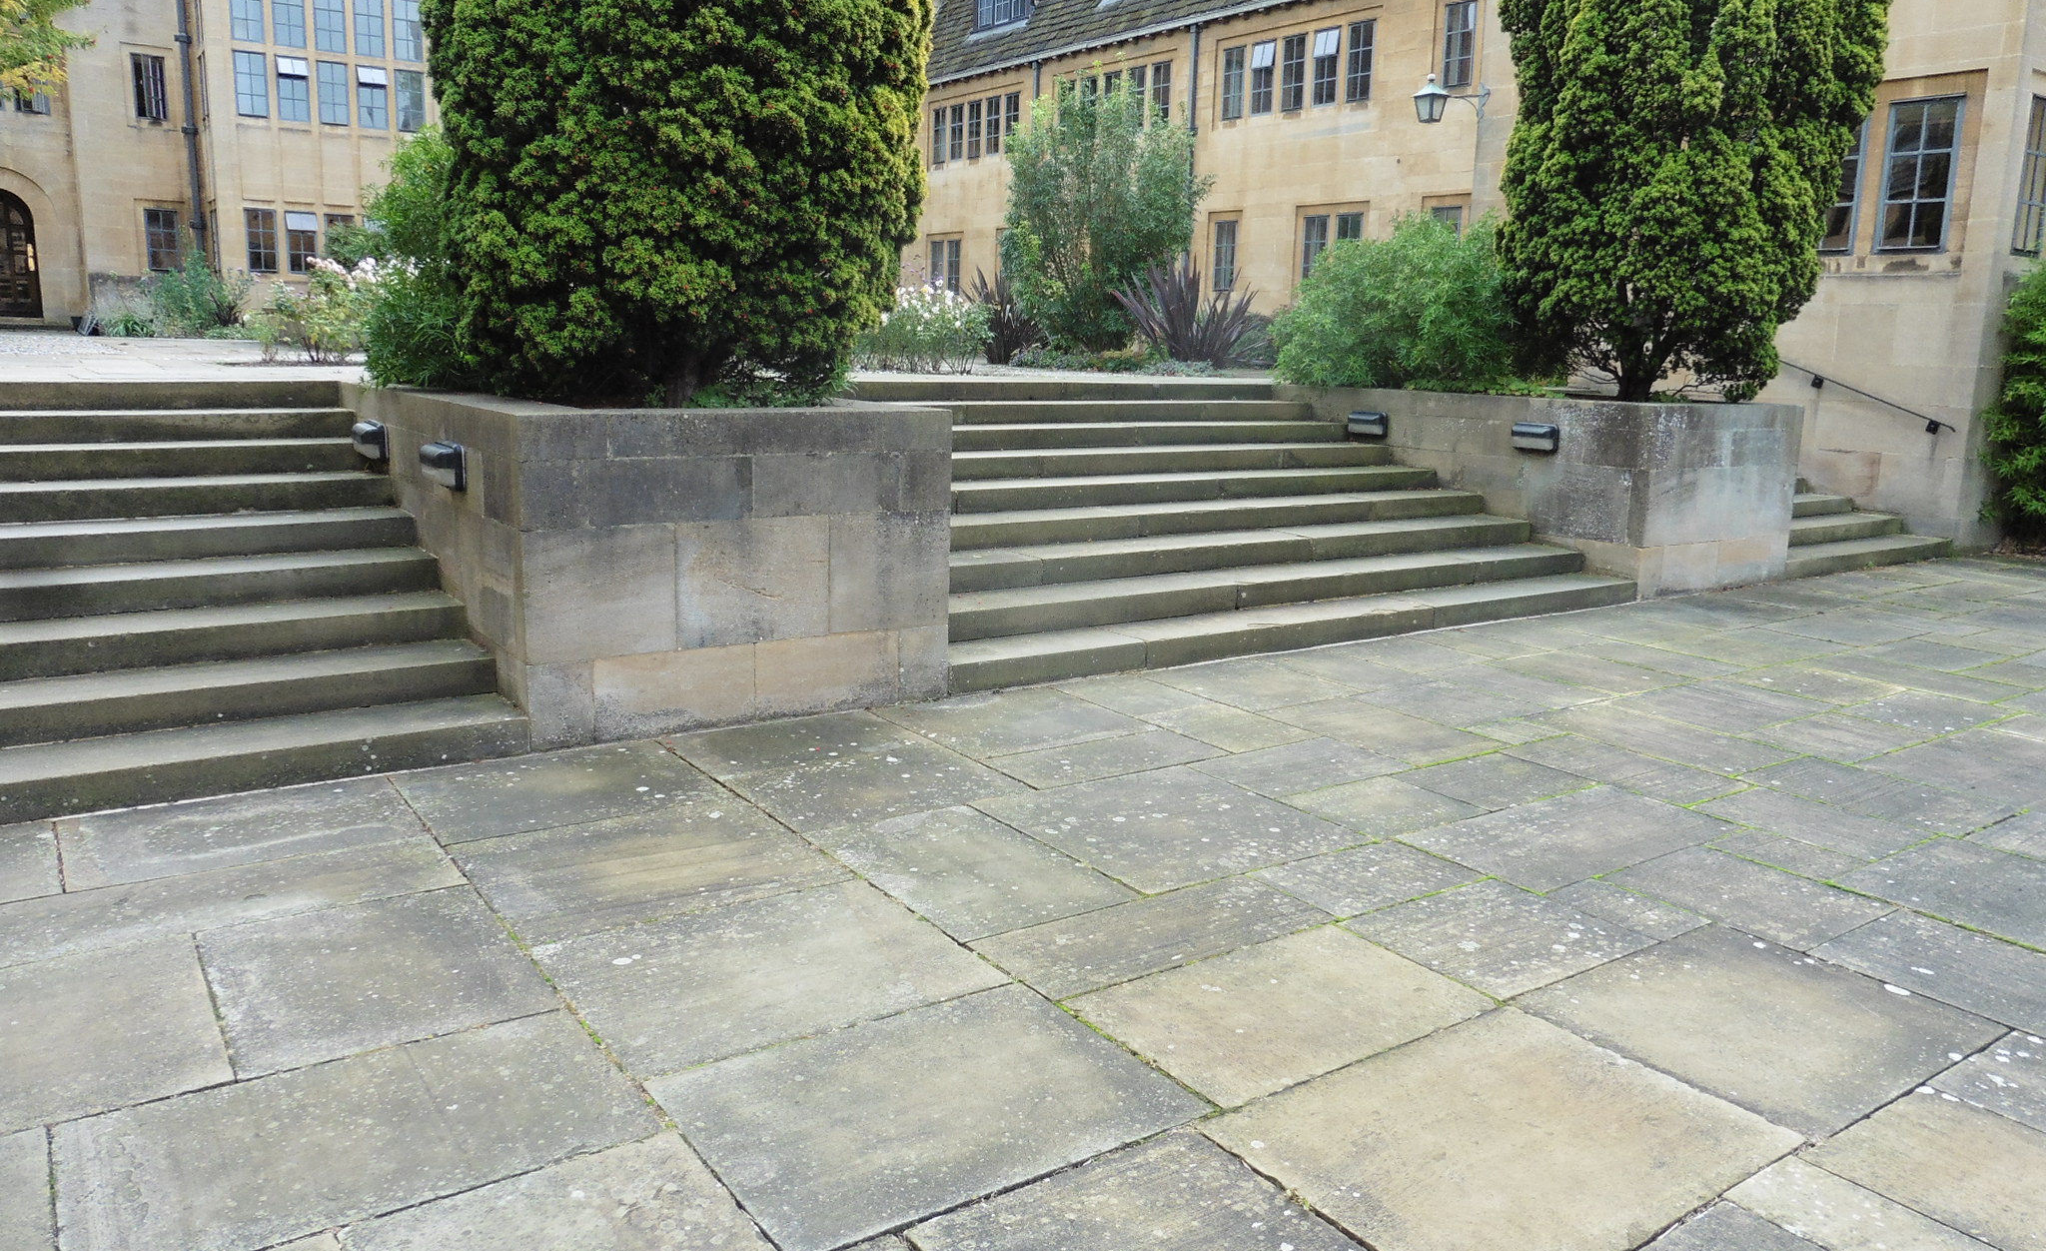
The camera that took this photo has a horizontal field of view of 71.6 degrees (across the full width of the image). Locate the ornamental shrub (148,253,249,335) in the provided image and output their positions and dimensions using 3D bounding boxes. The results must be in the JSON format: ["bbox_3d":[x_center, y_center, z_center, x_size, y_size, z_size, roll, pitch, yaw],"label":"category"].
[{"bbox_3d":[-15.249,-6.132,26.228,1.750,1.500,1.400,-5,13,-29],"label":"ornamental shrub"}]

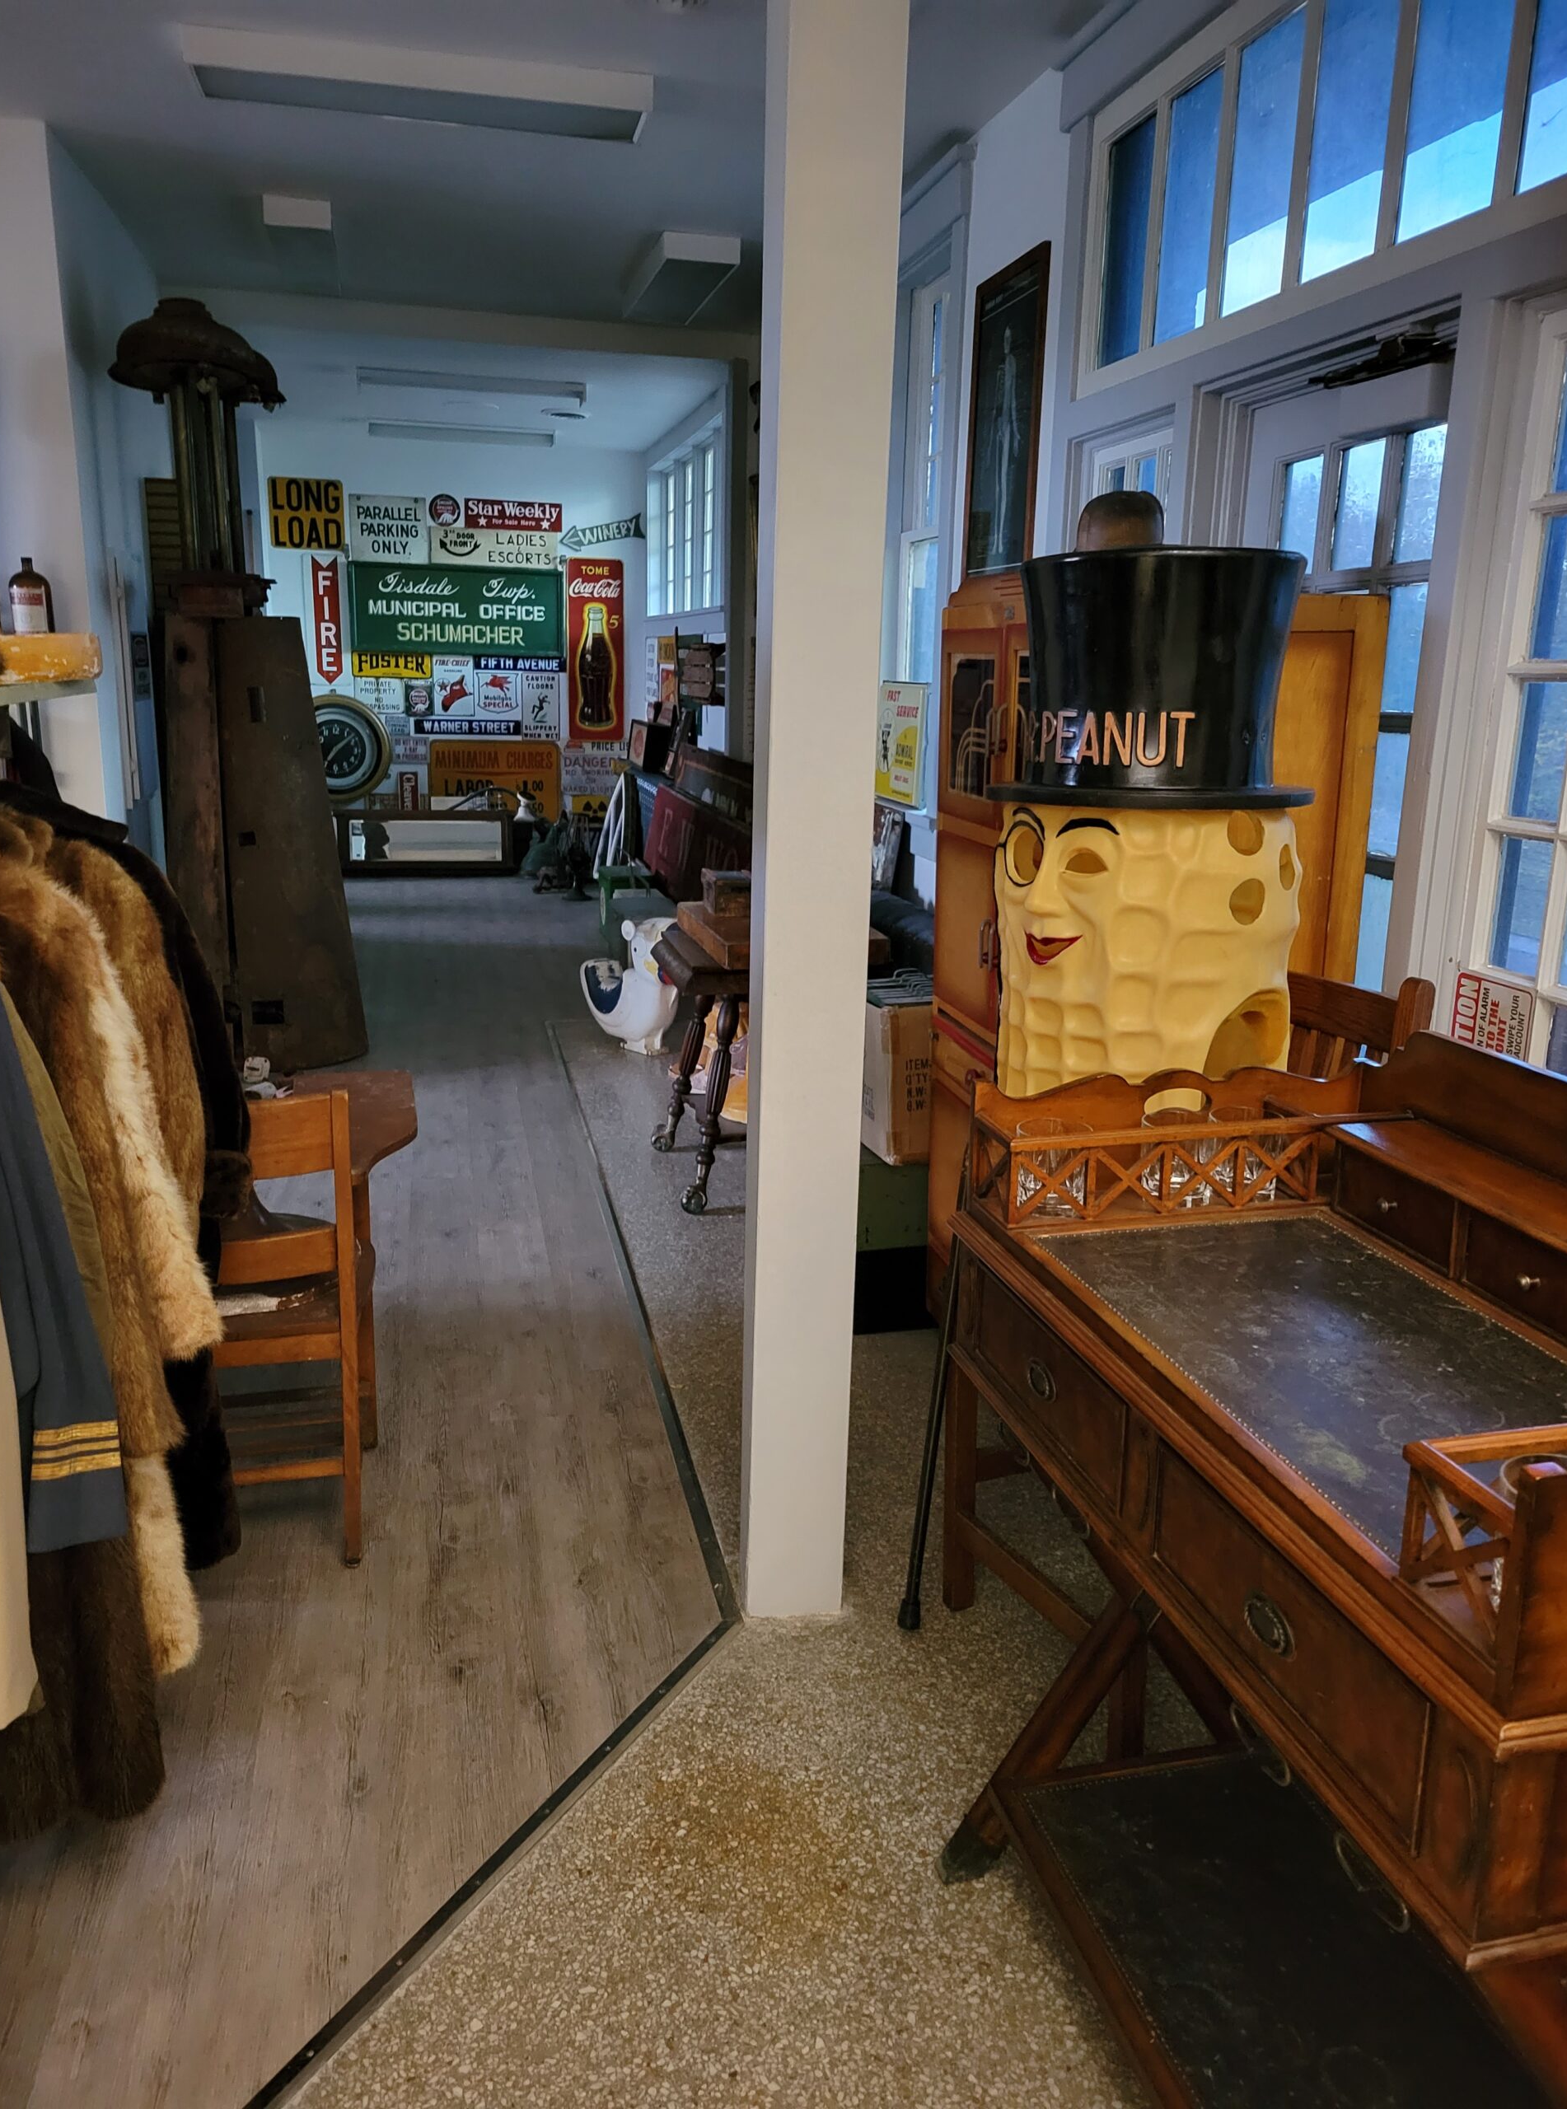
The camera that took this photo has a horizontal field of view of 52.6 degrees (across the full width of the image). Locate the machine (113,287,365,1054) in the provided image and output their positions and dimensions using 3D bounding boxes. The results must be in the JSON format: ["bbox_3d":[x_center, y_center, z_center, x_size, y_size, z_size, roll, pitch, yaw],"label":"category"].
[{"bbox_3d":[-2.099,-1.382,6.139,0.620,2.820,0.620,14,18,41],"label":"machine"}]

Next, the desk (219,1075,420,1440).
[{"bbox_3d":[-1.036,0.443,3.389,0.520,0.640,0.760,-2,14,-13],"label":"desk"}]

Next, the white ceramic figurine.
[{"bbox_3d":[-0.631,-0.294,6.599,0.370,0.550,0.270,4,14,12],"label":"white ceramic figurine"}]

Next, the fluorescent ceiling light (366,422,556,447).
[{"bbox_3d":[-2.172,-4.190,10.758,1.220,0.090,0.270,-2,14,-13],"label":"fluorescent ceiling light"}]

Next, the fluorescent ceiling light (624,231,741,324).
[{"bbox_3d":[-0.450,-3.277,6.729,0.280,0.090,1.200,-2,14,-13],"label":"fluorescent ceiling light"}]

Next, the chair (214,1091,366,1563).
[{"bbox_3d":[-1.006,0.441,2.898,0.450,0.875,0.530,-2,14,-13],"label":"chair"}]

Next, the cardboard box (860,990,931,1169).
[{"bbox_3d":[0.383,0.022,3.971,0.400,0.380,0.380,-4,15,-22],"label":"cardboard box"}]

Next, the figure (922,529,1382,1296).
[{"bbox_3d":[0.611,-0.246,2.642,0.500,1.150,0.510,-9,17,-36],"label":"figure"}]

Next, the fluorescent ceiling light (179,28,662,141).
[{"bbox_3d":[-1.011,-2.744,4.494,1.220,0.090,0.275,-2,14,-13],"label":"fluorescent ceiling light"}]

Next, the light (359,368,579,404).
[{"bbox_3d":[-1.721,-3.696,8.799,1.230,0.095,0.280,-2,14,-13],"label":"light"}]

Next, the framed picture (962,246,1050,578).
[{"bbox_3d":[0.648,-1.860,4.715,0.030,0.890,0.600,-2,14,-13],"label":"framed picture"}]

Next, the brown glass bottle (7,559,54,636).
[{"bbox_3d":[-0.976,-0.593,2.054,0.062,0.104,0.062,-5,15,-24],"label":"brown glass bottle"}]

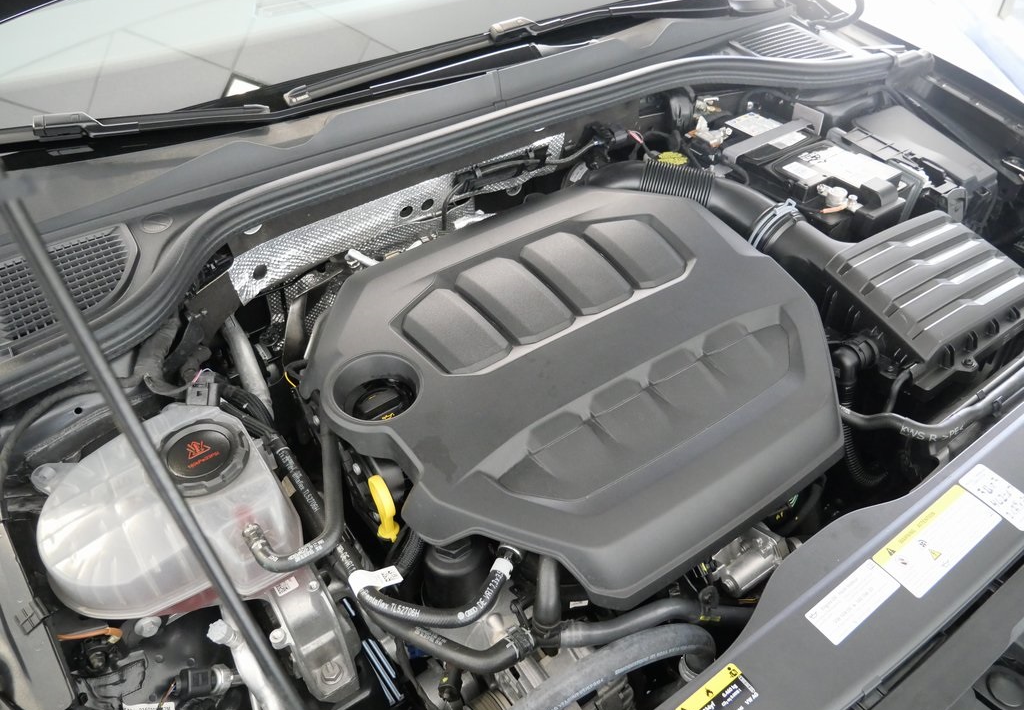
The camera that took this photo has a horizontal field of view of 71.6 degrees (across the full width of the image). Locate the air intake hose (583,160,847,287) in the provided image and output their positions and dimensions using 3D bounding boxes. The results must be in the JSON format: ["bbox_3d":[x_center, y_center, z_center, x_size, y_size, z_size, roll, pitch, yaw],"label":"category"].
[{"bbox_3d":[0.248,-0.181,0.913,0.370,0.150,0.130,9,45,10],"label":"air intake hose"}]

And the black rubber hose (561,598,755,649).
[{"bbox_3d":[0.129,0.233,0.619,0.205,0.055,0.035,-9,44,-9],"label":"black rubber hose"}]

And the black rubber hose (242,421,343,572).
[{"bbox_3d":[-0.169,0.131,0.608,0.110,0.080,0.100,-34,53,-30],"label":"black rubber hose"}]

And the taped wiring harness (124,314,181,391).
[{"bbox_3d":[-0.338,-0.002,0.667,0.056,0.062,0.045,-25,51,-25],"label":"taped wiring harness"}]

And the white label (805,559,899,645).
[{"bbox_3d":[0.282,0.202,0.584,0.088,0.002,0.029,-25,53,-24],"label":"white label"}]

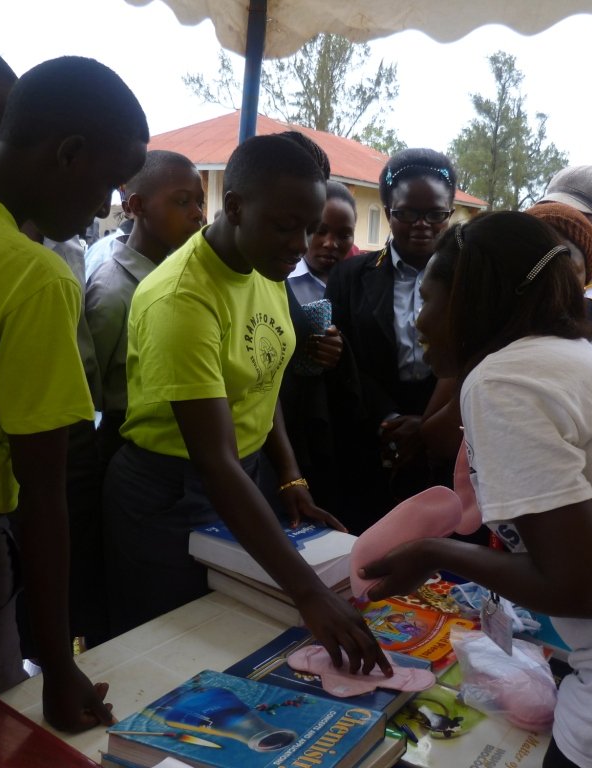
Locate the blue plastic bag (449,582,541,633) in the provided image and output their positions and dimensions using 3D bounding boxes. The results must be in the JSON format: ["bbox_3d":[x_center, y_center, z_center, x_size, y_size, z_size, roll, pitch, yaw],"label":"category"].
[{"bbox_3d":[0.385,0.413,1.592,0.120,0.050,0.185,-4,7,-44],"label":"blue plastic bag"}]

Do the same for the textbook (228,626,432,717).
[{"bbox_3d":[0.050,0.456,1.278,0.256,0.030,0.215,6,10,32],"label":"textbook"}]

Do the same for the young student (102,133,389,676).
[{"bbox_3d":[-0.120,0.359,1.610,0.660,1.630,0.460,7,11,36],"label":"young student"}]

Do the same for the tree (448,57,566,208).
[{"bbox_3d":[9.747,-9.693,38.000,5.400,10.910,5.400,1,9,0],"label":"tree"}]

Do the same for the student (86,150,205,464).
[{"bbox_3d":[-0.345,0.289,1.960,0.300,1.660,0.450,5,10,28],"label":"student"}]

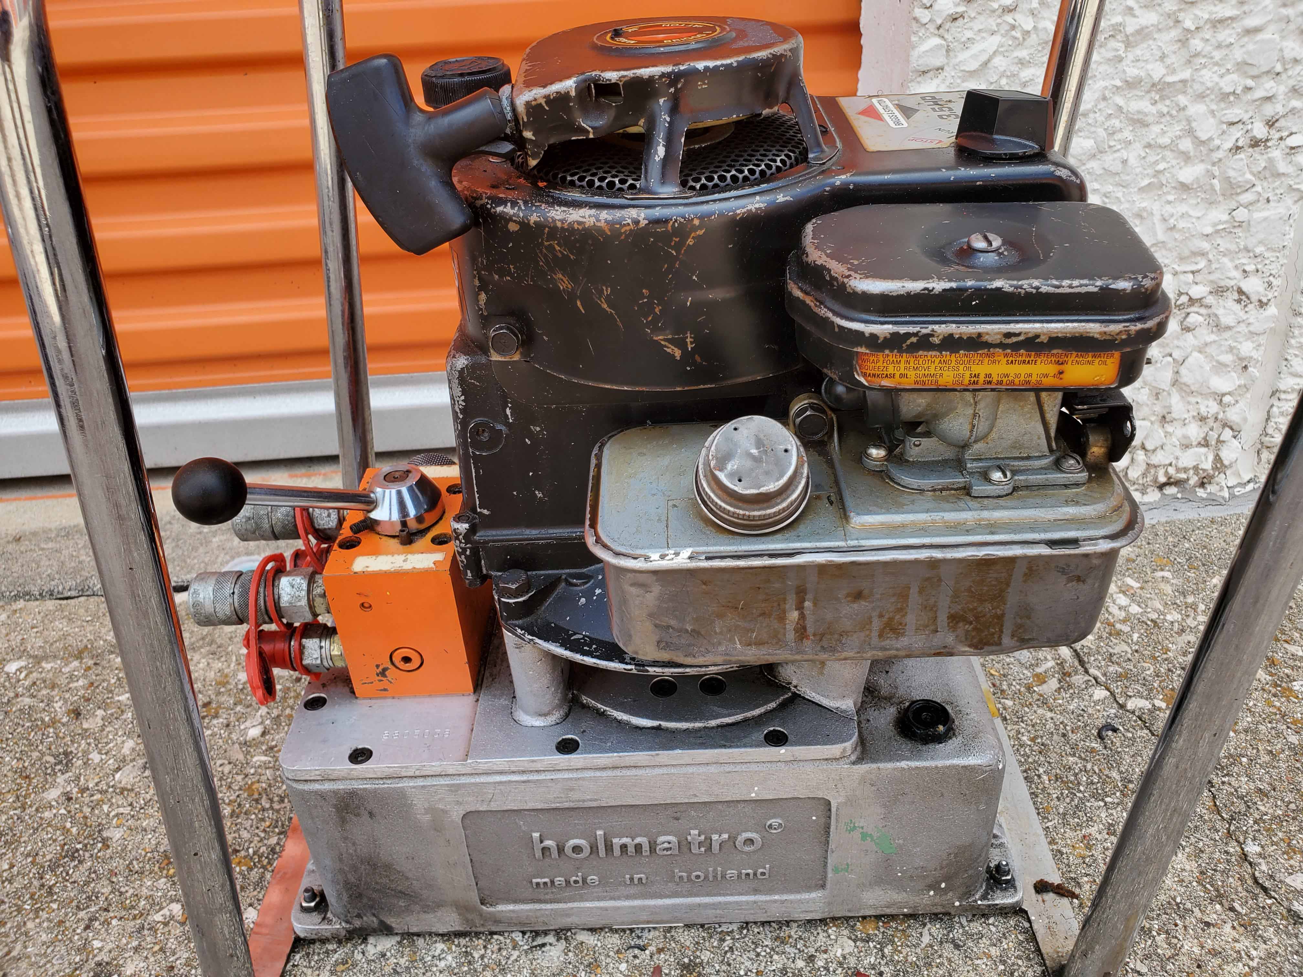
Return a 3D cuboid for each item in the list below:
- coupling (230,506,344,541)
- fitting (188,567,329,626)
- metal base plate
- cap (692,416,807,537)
[{"bbox_3d":[-0.206,0.016,0.578,0.083,0.029,0.029,-3,34,1],"label":"coupling"},{"bbox_3d":[-0.204,0.057,0.518,0.080,0.029,0.029,-3,34,1],"label":"fitting"},{"bbox_3d":[-0.001,0.143,0.623,0.440,0.155,0.197,-3,34,1],"label":"metal base plate"},{"bbox_3d":[0.040,-0.008,0.385,0.046,0.024,0.046,-2,63,5],"label":"cap"}]

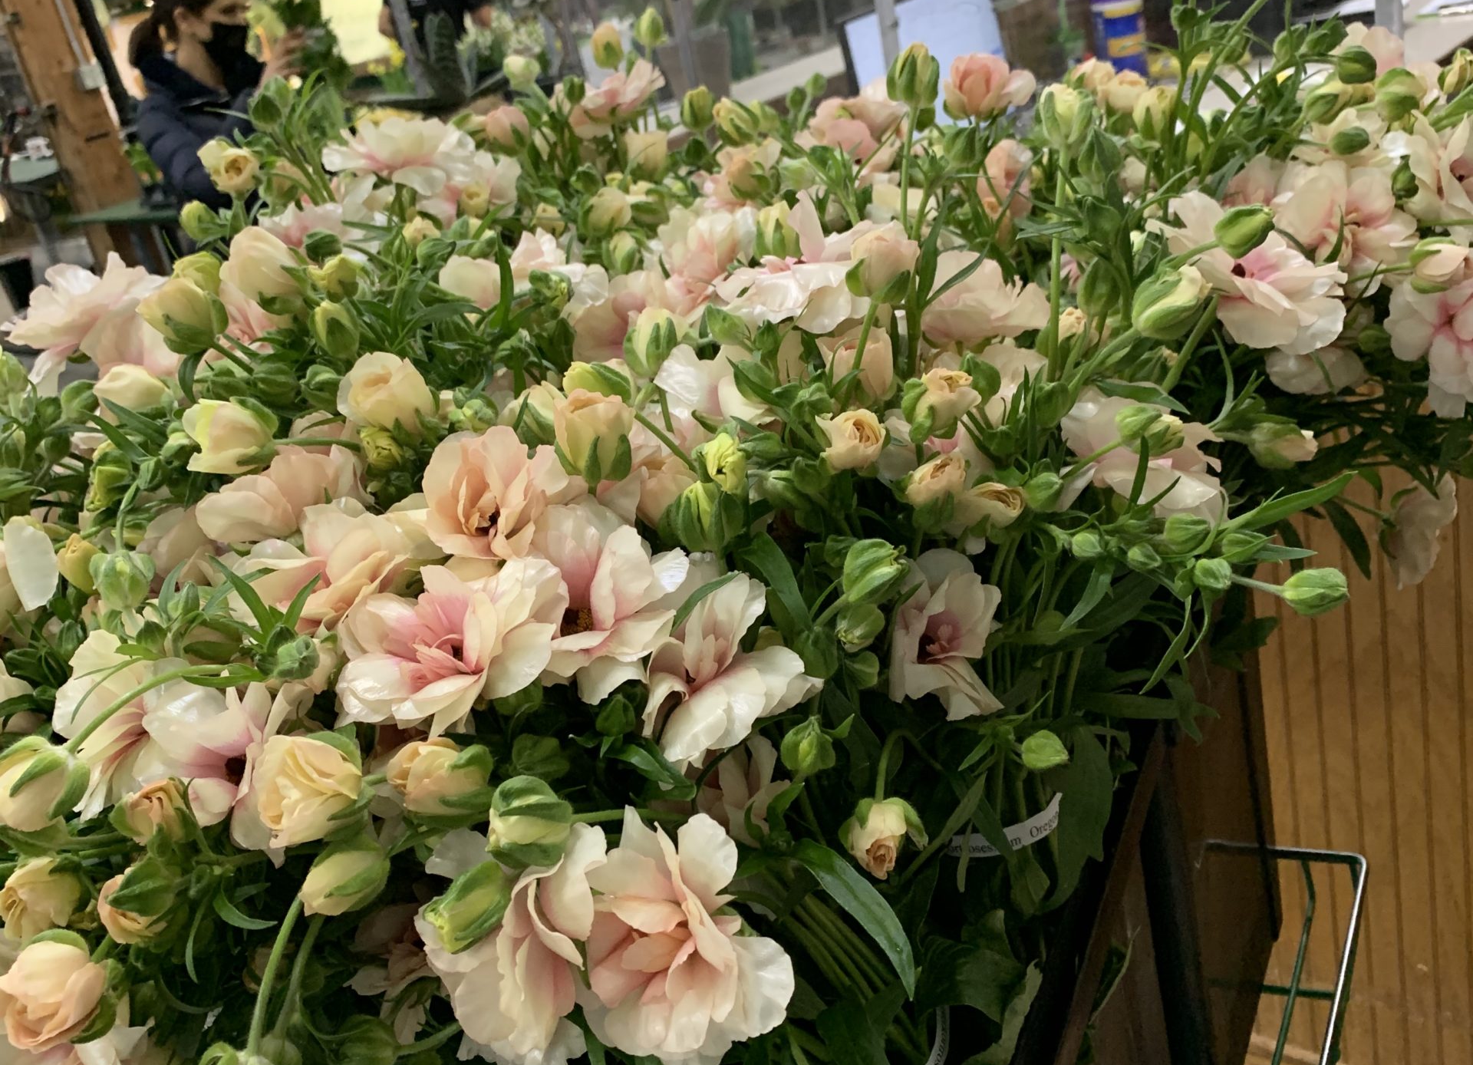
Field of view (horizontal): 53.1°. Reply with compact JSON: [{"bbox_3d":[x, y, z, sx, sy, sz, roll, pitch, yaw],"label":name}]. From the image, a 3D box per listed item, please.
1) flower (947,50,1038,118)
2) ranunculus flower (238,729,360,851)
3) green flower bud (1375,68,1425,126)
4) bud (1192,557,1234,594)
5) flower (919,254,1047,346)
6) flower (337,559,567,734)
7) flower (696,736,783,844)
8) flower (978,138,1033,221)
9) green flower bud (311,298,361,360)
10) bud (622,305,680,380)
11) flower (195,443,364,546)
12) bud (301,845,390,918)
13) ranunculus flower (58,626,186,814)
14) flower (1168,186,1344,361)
[{"bbox_3d":[0.150,-0.264,0.870,0.052,0.037,0.046,-13,21,-2],"label":"flower"},{"bbox_3d":[-0.141,0.084,0.475,0.036,0.038,0.035,5,14,34],"label":"ranunculus flower"},{"bbox_3d":[0.342,-0.225,0.760,0.029,0.026,0.026,-28,0,30],"label":"green flower bud"},{"bbox_3d":[0.223,0.021,0.690,0.020,0.018,0.018,25,0,-29],"label":"bud"},{"bbox_3d":[0.135,-0.127,0.800,0.069,0.045,0.065,2,21,9],"label":"flower"},{"bbox_3d":[-0.098,0.040,0.510,0.080,0.045,0.072,-23,56,-25],"label":"flower"},{"bbox_3d":[0.001,0.096,0.560,0.037,0.044,0.032,-1,6,14],"label":"flower"},{"bbox_3d":[0.157,-0.206,0.860,0.040,0.046,0.040,7,28,41],"label":"flower"},{"bbox_3d":[-0.193,-0.098,0.710,0.022,0.030,0.022,-17,12,-12],"label":"green flower bud"},{"bbox_3d":[-0.039,-0.086,0.670,0.025,0.032,0.025,-1,16,-3],"label":"bud"},{"bbox_3d":[-0.202,-0.017,0.650,0.074,0.042,0.060,-17,21,-16],"label":"flower"},{"bbox_3d":[-0.130,0.116,0.490,0.028,0.024,0.024,-22,0,-9],"label":"bud"},{"bbox_3d":[-0.224,0.070,0.540,0.065,0.072,0.045,-29,24,-35],"label":"ranunculus flower"},{"bbox_3d":[0.228,-0.114,0.650,0.082,0.045,0.068,33,47,-3],"label":"flower"}]

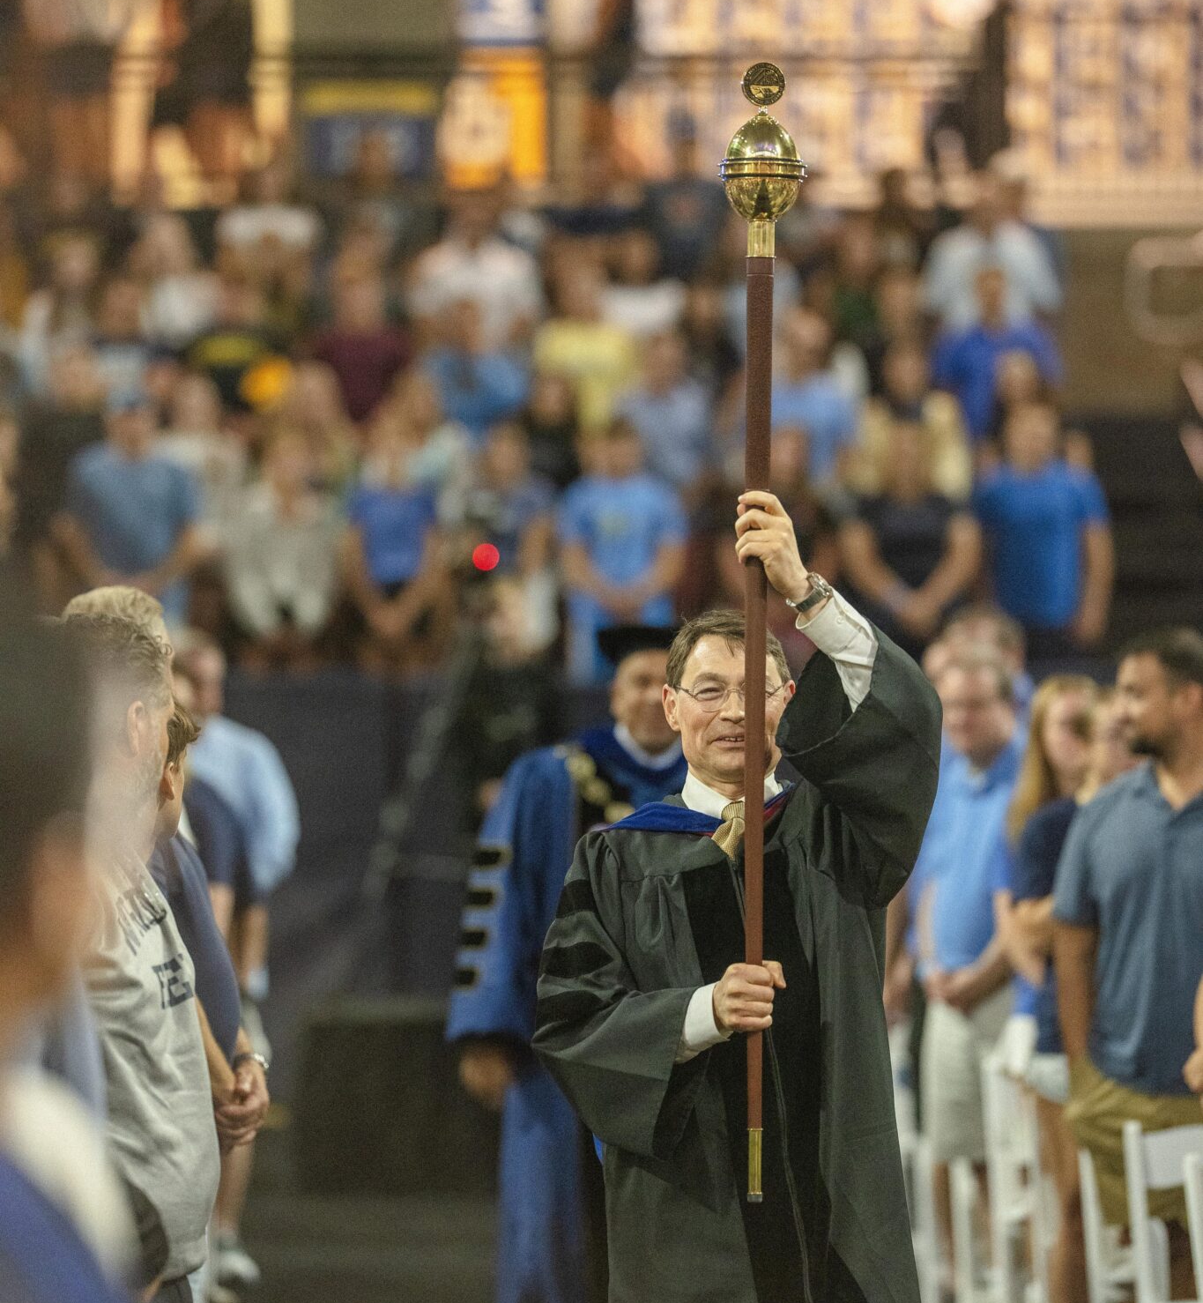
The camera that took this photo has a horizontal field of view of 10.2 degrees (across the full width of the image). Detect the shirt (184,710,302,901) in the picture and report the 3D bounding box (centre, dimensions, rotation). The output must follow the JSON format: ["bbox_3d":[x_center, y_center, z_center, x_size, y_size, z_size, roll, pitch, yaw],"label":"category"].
[{"bbox_3d":[-1.050,0.540,17.800,0.540,0.750,0.320,0,0,-30],"label":"shirt"}]

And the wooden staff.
[{"bbox_3d":[0.219,-0.026,9.200,0.115,1.545,0.110,0,2,0],"label":"wooden staff"}]

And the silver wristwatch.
[{"bbox_3d":[0.287,-0.079,9.300,0.056,0.042,0.062,-43,0,9],"label":"silver wristwatch"}]

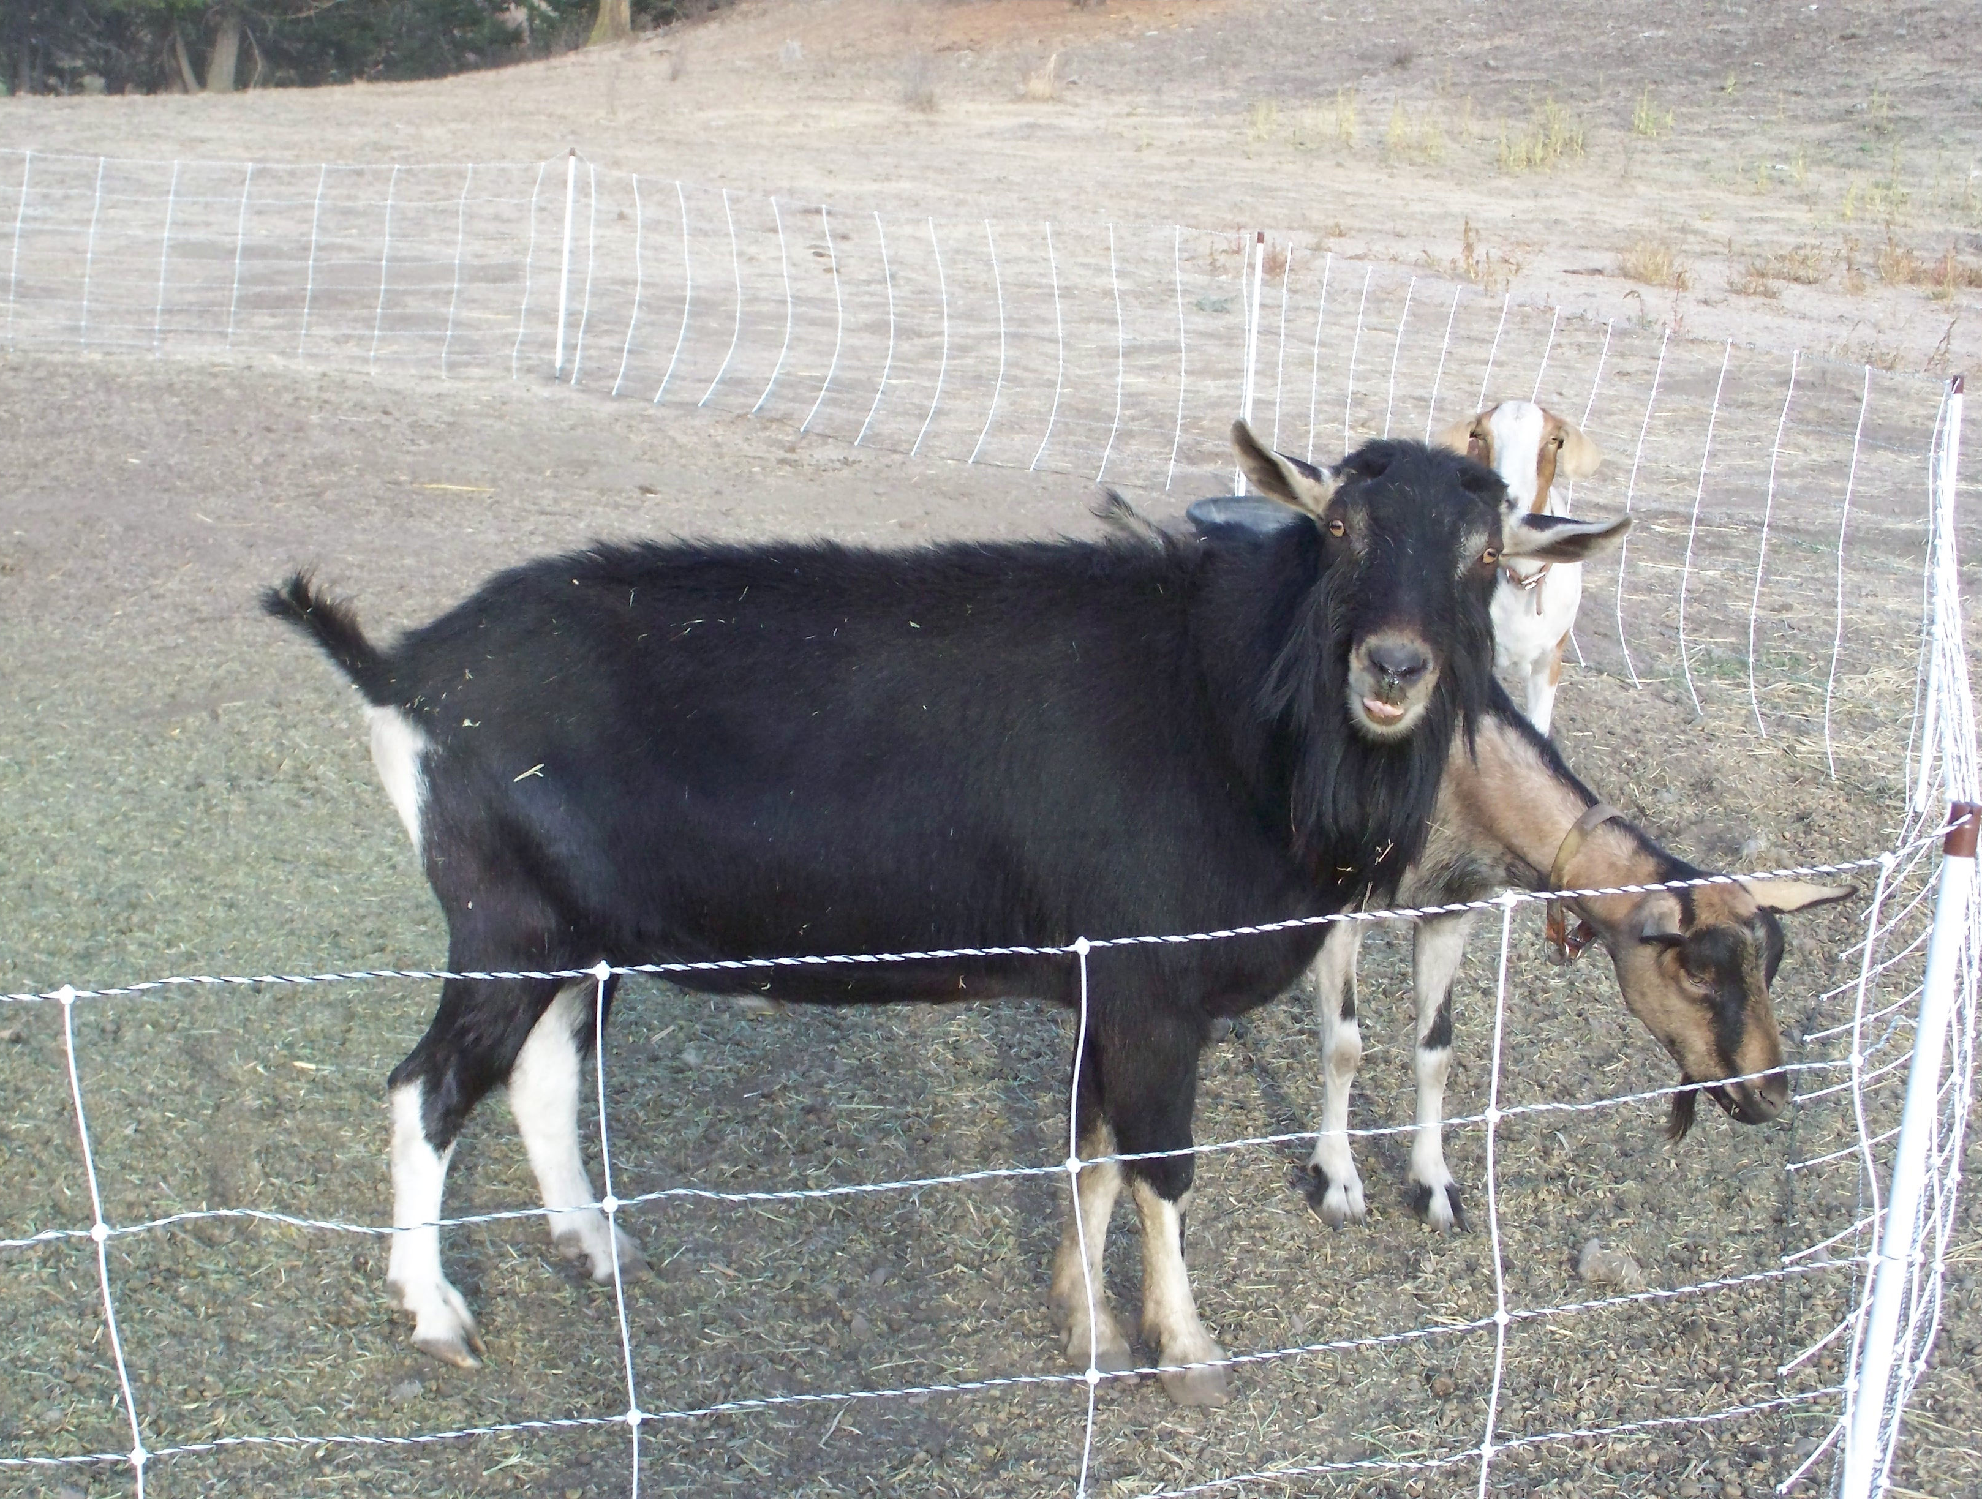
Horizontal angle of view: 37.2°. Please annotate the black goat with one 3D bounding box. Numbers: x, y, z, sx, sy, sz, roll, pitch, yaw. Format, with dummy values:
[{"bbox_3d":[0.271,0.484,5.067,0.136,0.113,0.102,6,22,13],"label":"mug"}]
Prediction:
[{"bbox_3d":[-0.111,0.182,3.036,1.380,1.020,0.500,5,14,11],"label":"black goat"}]

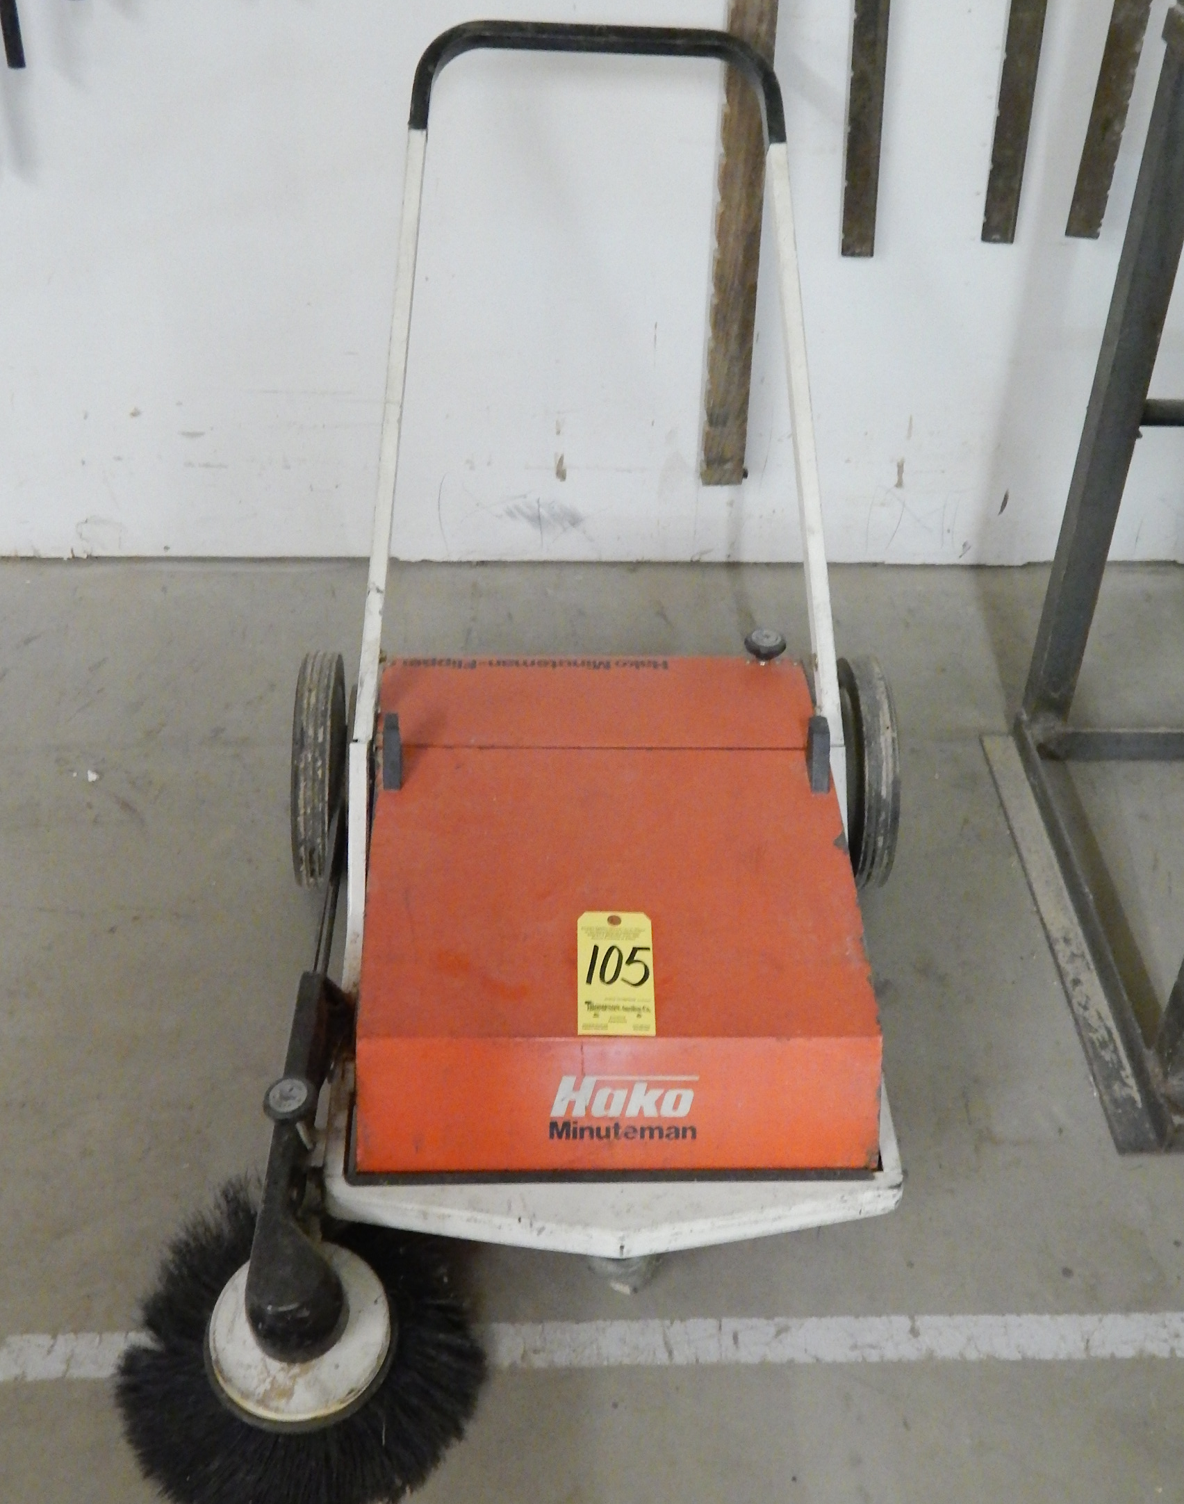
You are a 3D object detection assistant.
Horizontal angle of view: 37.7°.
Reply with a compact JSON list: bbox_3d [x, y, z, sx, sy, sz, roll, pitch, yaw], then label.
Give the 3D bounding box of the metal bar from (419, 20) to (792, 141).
[{"bbox_3d":[0.007,-0.908,2.356,0.505,0.033,0.175,2,72,-2],"label":"metal bar"}]

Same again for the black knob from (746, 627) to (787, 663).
[{"bbox_3d":[0.223,-0.134,2.220,0.052,0.032,0.052,0,35,-3],"label":"black knob"}]

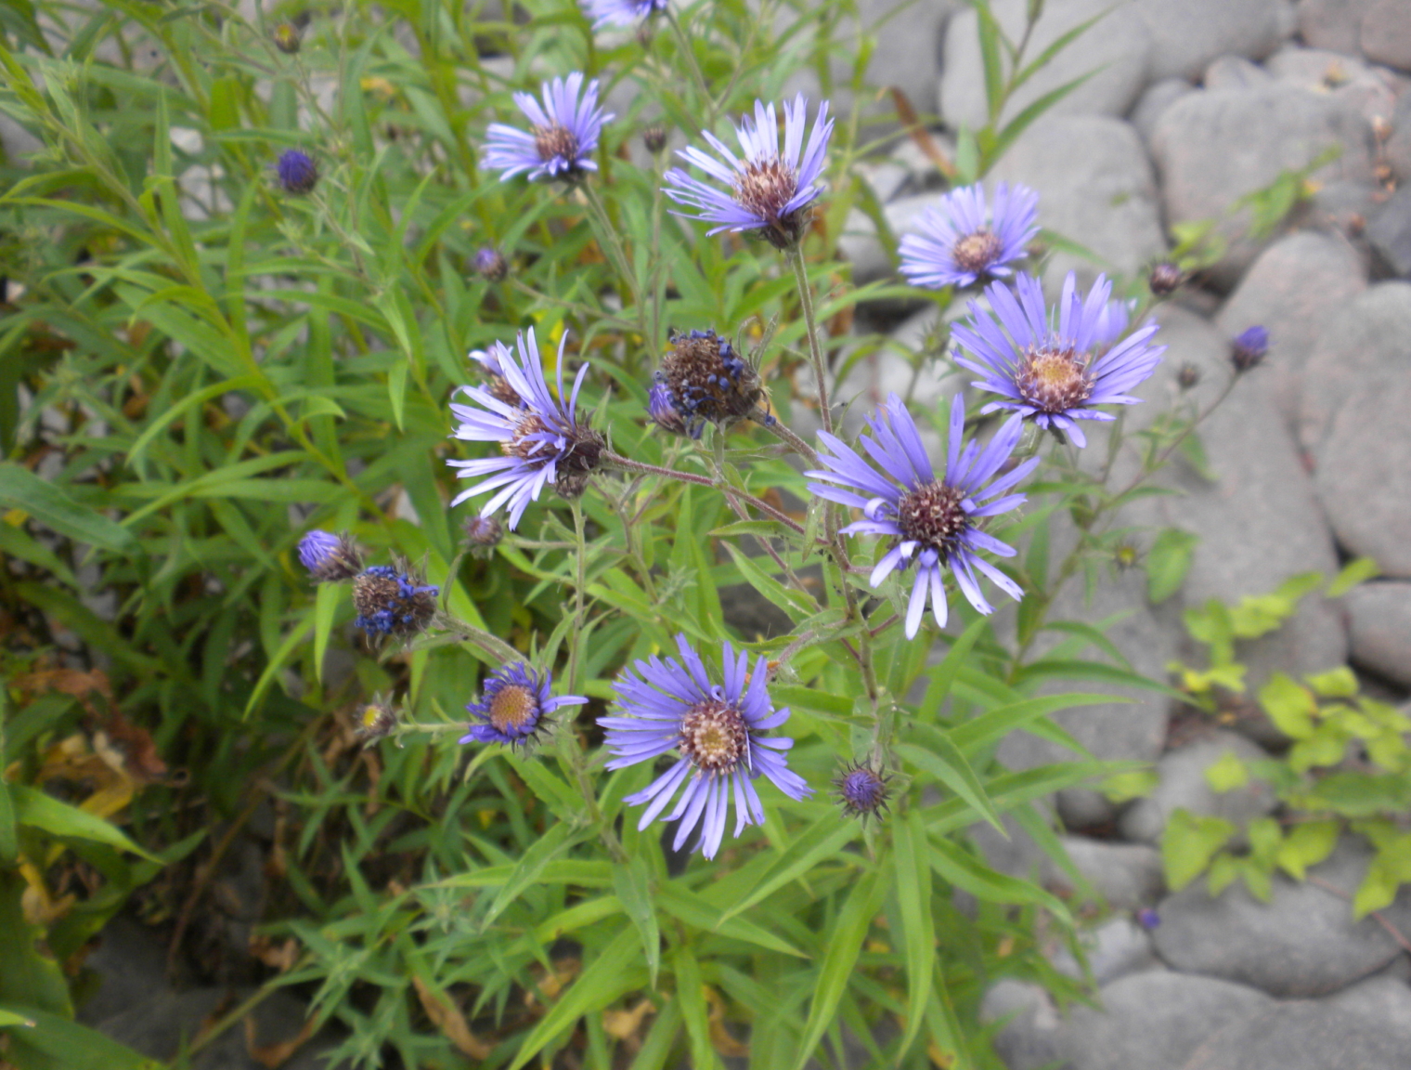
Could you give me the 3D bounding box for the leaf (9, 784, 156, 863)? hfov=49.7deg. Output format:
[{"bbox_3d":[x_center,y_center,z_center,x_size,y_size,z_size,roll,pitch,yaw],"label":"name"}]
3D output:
[{"bbox_3d":[-0.196,0.091,0.480,0.051,0.008,0.013,25,50,6],"label":"leaf"}]

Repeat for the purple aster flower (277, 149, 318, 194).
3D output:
[{"bbox_3d":[-0.124,-0.110,0.460,0.012,0.013,0.012,-22,35,13],"label":"purple aster flower"}]

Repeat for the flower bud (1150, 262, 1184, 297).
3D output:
[{"bbox_3d":[0.148,-0.082,0.490,0.011,0.012,0.011,14,35,-11],"label":"flower bud"}]

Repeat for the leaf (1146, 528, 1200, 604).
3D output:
[{"bbox_3d":[0.203,0.013,0.660,0.022,0.007,0.034,16,61,9],"label":"leaf"}]

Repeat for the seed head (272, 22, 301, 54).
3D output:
[{"bbox_3d":[-0.138,-0.163,0.500,0.009,0.009,0.009,-10,34,6],"label":"seed head"}]

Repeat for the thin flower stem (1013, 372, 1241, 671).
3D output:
[{"bbox_3d":[0.127,-0.004,0.460,0.009,0.118,0.010,37,18,0],"label":"thin flower stem"}]

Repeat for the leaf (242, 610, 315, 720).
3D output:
[{"bbox_3d":[-0.126,0.039,0.450,0.006,0.007,0.040,25,70,25],"label":"leaf"}]

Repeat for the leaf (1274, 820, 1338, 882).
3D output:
[{"bbox_3d":[0.237,0.124,0.600,0.019,0.007,0.027,27,65,16],"label":"leaf"}]

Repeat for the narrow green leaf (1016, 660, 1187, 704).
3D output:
[{"bbox_3d":[0.122,0.045,0.470,0.057,0.008,0.010,9,43,7],"label":"narrow green leaf"}]

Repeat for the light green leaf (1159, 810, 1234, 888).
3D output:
[{"bbox_3d":[0.209,0.134,0.650,0.031,0.008,0.036,10,61,6],"label":"light green leaf"}]

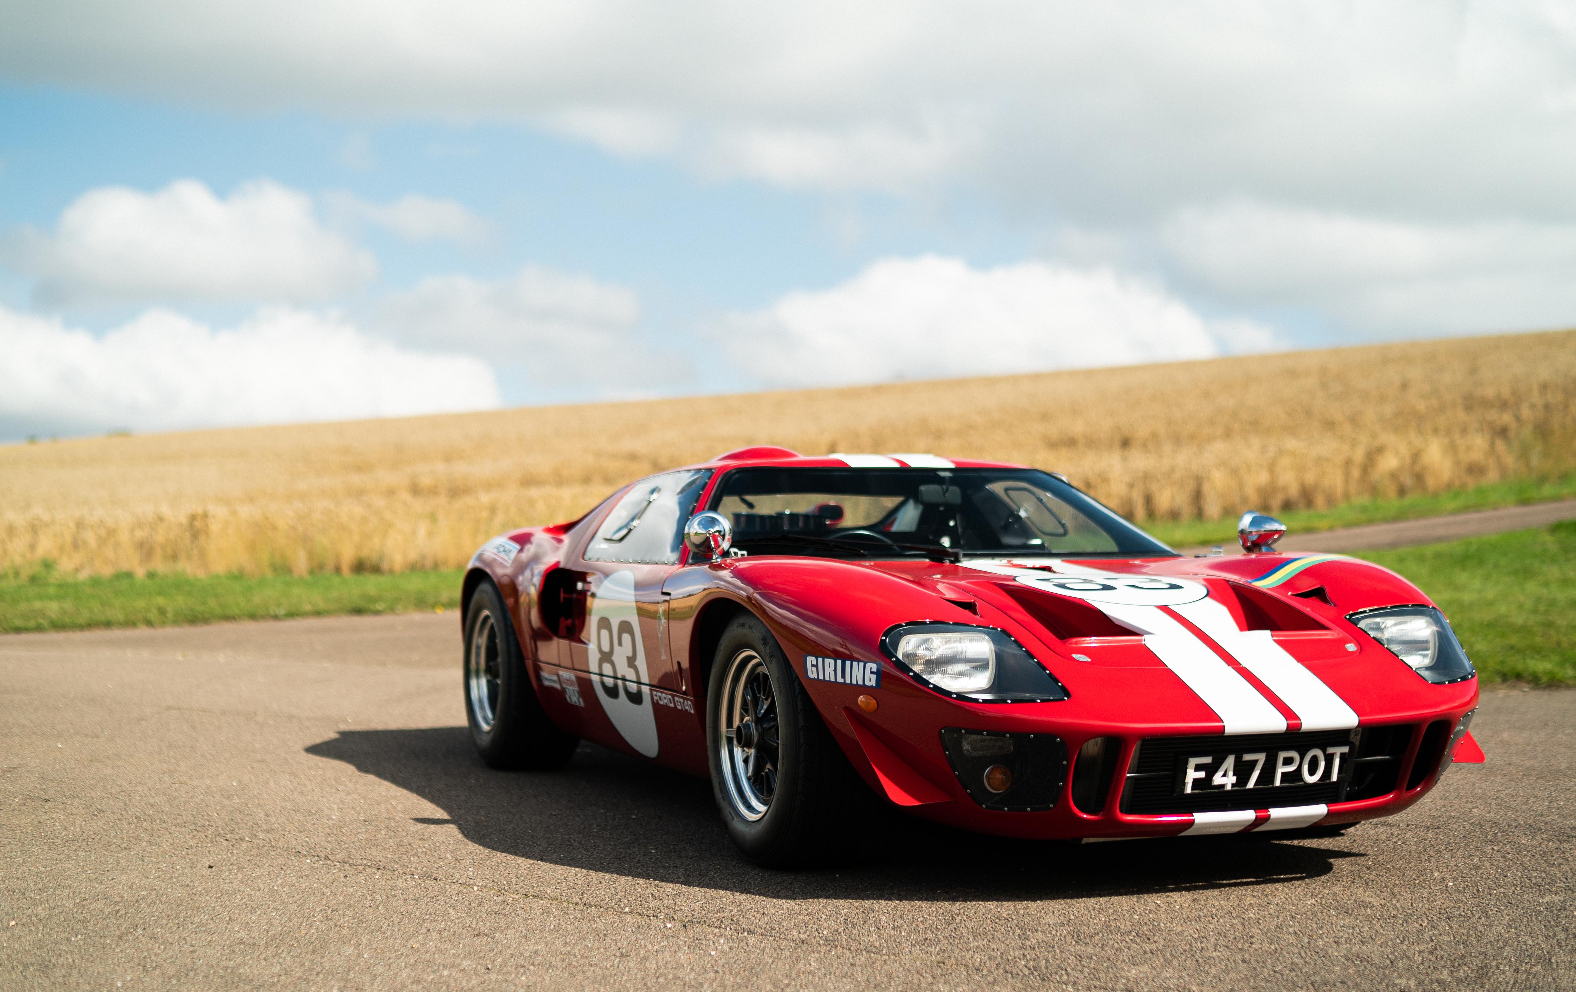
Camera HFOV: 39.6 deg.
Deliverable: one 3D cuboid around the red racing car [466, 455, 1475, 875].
[{"bbox_3d":[0.259,0.377,6.558,1.790,1.050,4.170,0,-1,-23],"label":"red racing car"}]

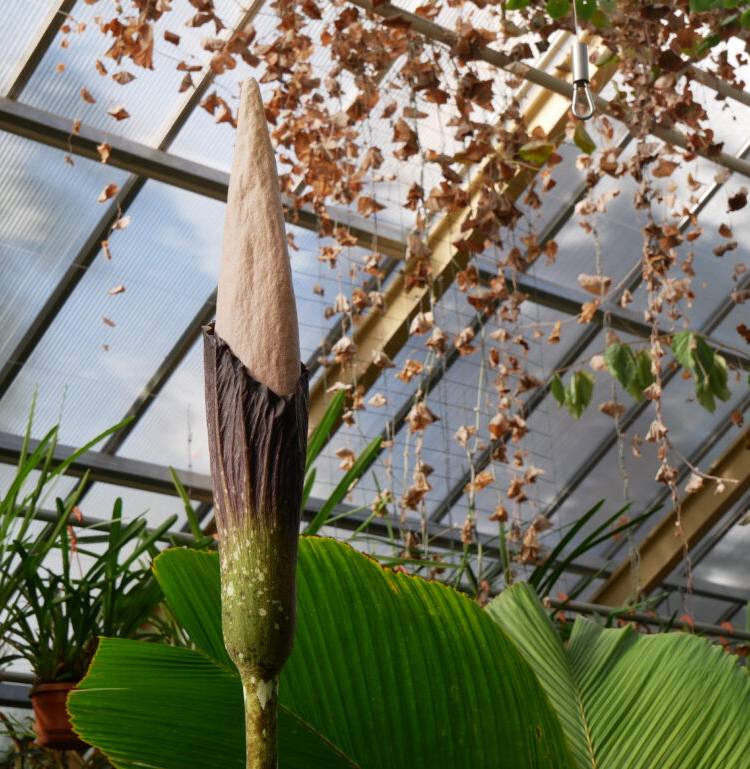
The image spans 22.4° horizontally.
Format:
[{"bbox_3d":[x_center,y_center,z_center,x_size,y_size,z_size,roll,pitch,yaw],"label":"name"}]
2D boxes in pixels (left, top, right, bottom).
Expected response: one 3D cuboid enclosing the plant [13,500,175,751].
[{"bbox_3d":[-0.963,0.824,6.500,0.560,0.850,0.530,-1,-16,-8],"label":"plant"}]

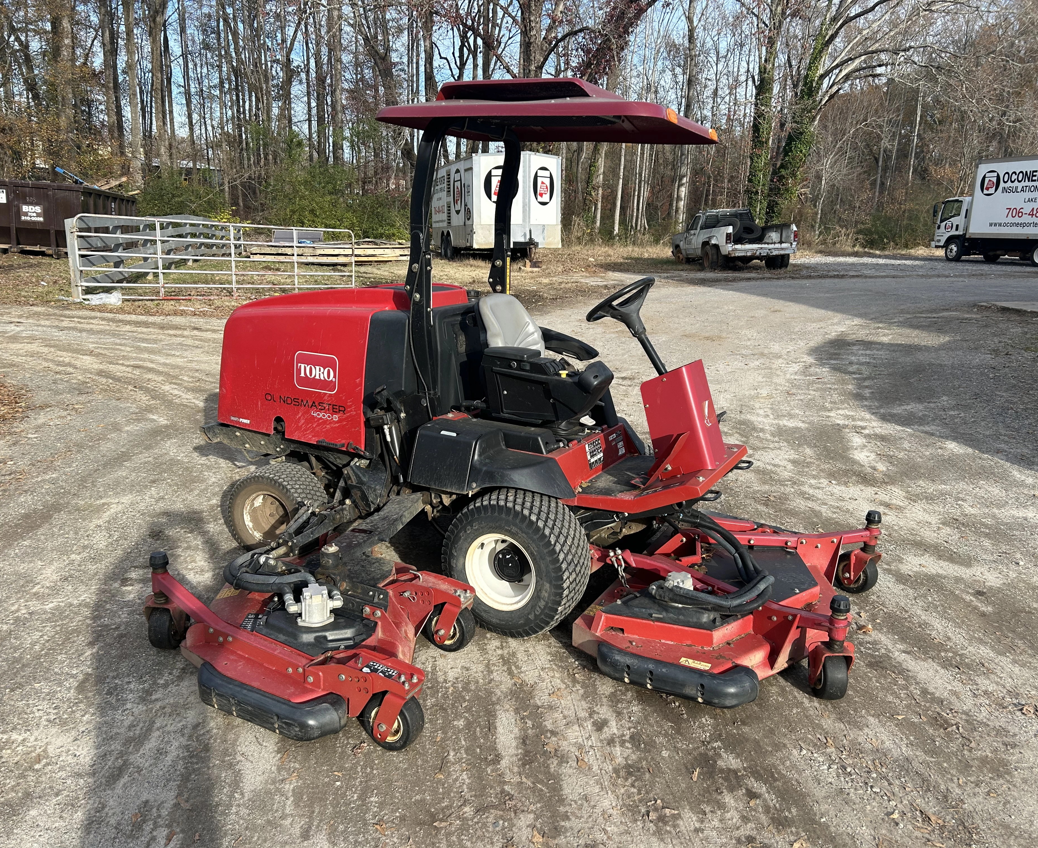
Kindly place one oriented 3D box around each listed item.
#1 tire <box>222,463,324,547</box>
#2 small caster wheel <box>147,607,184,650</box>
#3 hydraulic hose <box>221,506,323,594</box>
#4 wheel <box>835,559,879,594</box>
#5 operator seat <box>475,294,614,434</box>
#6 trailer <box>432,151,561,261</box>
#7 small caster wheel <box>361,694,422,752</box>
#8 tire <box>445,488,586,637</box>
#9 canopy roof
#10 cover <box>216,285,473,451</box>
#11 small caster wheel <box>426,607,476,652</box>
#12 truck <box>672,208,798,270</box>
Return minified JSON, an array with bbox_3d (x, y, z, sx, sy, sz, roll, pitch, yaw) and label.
[{"bbox_3d":[-1.264,0.462,4.450,0.517,0.517,0.285,6,15,19],"label":"tire"},{"bbox_3d":[-1.467,0.838,3.568,0.095,0.205,0.205,1,14,1],"label":"small caster wheel"},{"bbox_3d":[-0.934,0.518,3.459,0.430,0.240,0.430,8,16,29],"label":"hydraulic hose"},{"bbox_3d":[1.589,0.698,4.009,0.085,0.195,0.195,-11,18,-40],"label":"wheel"},{"bbox_3d":[0.195,-0.288,4.058,0.730,0.640,0.650,8,16,29],"label":"operator seat"},{"bbox_3d":[-0.649,-6.458,25.882,2.550,2.920,7.920,-3,15,-16],"label":"trailer"},{"bbox_3d":[-0.415,0.971,2.790,0.195,0.195,0.085,8,16,25],"label":"small caster wheel"},{"bbox_3d":[-0.016,0.607,3.749,0.626,0.626,0.325,9,17,29],"label":"tire"},{"bbox_3d":[0.167,-1.421,3.761,1.290,0.240,1.000,11,18,28],"label":"canopy roof"},{"bbox_3d":[-0.962,-0.377,4.697,1.220,0.810,0.770,9,17,29],"label":"cover"},{"bbox_3d":[-0.299,0.851,3.572,0.205,0.205,0.092,7,16,23],"label":"small caster wheel"},{"bbox_3d":[6.536,-5.845,26.411,2.200,1.880,5.550,-1,14,-7],"label":"truck"}]

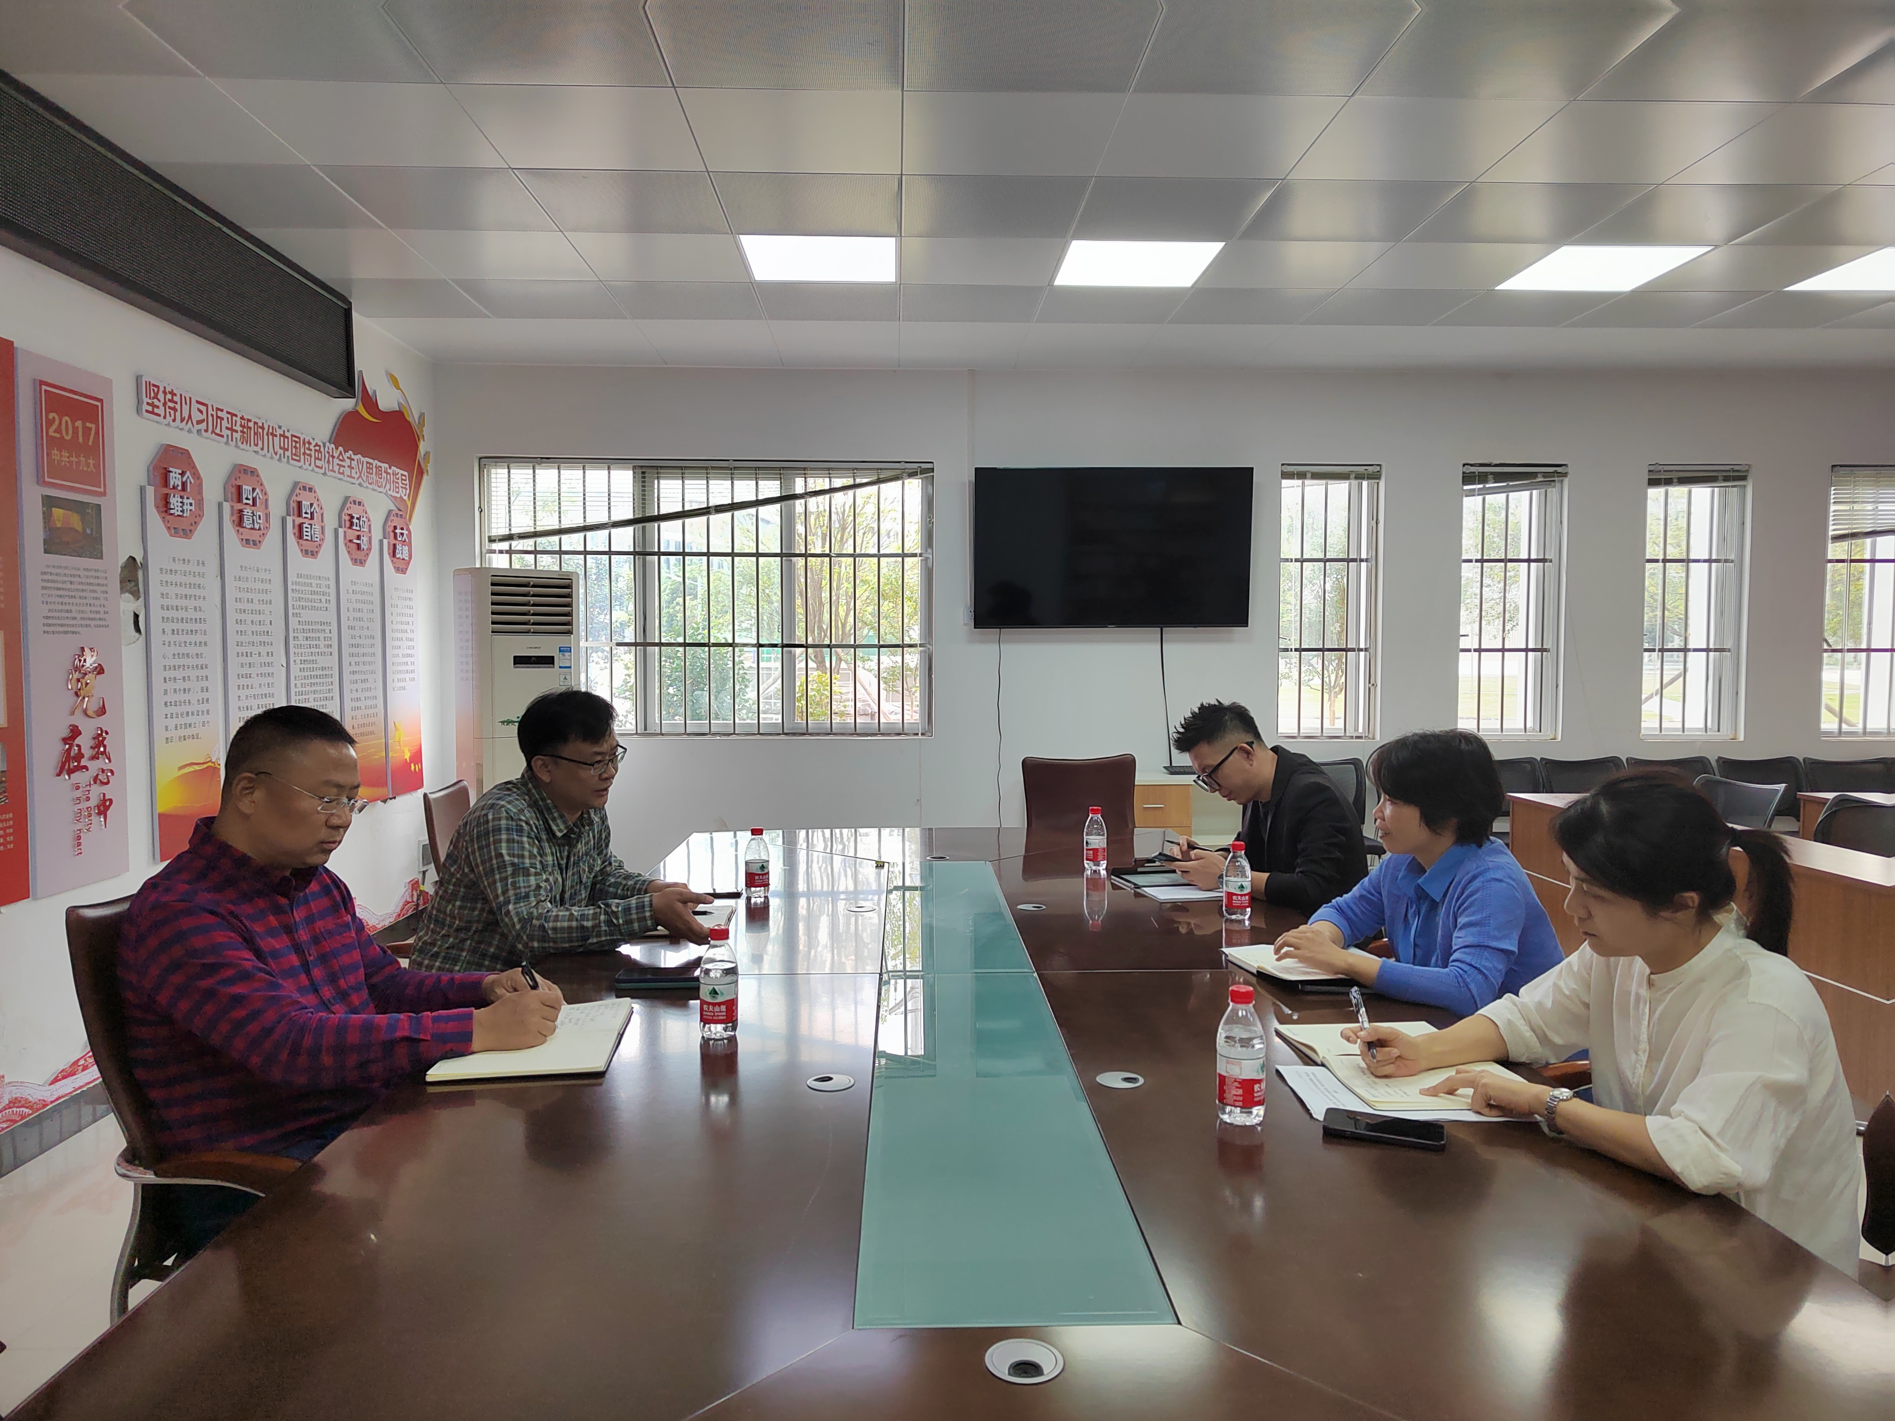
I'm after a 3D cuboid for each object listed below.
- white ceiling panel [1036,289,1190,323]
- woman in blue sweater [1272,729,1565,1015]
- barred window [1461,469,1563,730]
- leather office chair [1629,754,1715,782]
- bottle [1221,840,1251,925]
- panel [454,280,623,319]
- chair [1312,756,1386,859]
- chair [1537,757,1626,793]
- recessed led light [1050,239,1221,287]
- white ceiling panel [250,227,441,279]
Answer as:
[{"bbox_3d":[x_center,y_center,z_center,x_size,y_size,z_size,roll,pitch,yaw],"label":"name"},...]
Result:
[{"bbox_3d":[0.709,-1.753,5.436,0.600,0.025,0.600,0,3,-2],"label":"white ceiling panel"},{"bbox_3d":[0.963,0.662,2.551,0.630,1.247,0.500,-1,3,-17],"label":"woman in blue sweater"},{"bbox_3d":[3.030,-0.582,6.785,0.585,1.466,0.120,0,3,-2],"label":"barred window"},{"bbox_3d":[3.630,0.649,6.080,0.480,0.860,0.560,0,3,-2],"label":"leather office chair"},{"bbox_3d":[0.697,0.406,3.015,0.064,0.180,0.064,0,3,-2],"label":"bottle"},{"bbox_3d":[-1.643,-1.702,5.193,0.585,0.030,0.585,0,3,-2],"label":"panel"},{"bbox_3d":[1.952,0.676,6.361,0.470,0.834,0.580,0,3,-2],"label":"chair"},{"bbox_3d":[3.333,0.676,6.407,0.470,0.830,0.580,0,3,-2],"label":"chair"},{"bbox_3d":[0.696,-1.675,4.691,0.575,0.030,0.575,0,3,-2],"label":"recessed led light"},{"bbox_3d":[-2.238,-1.688,4.643,0.590,0.030,0.590,0,3,-2],"label":"white ceiling panel"}]

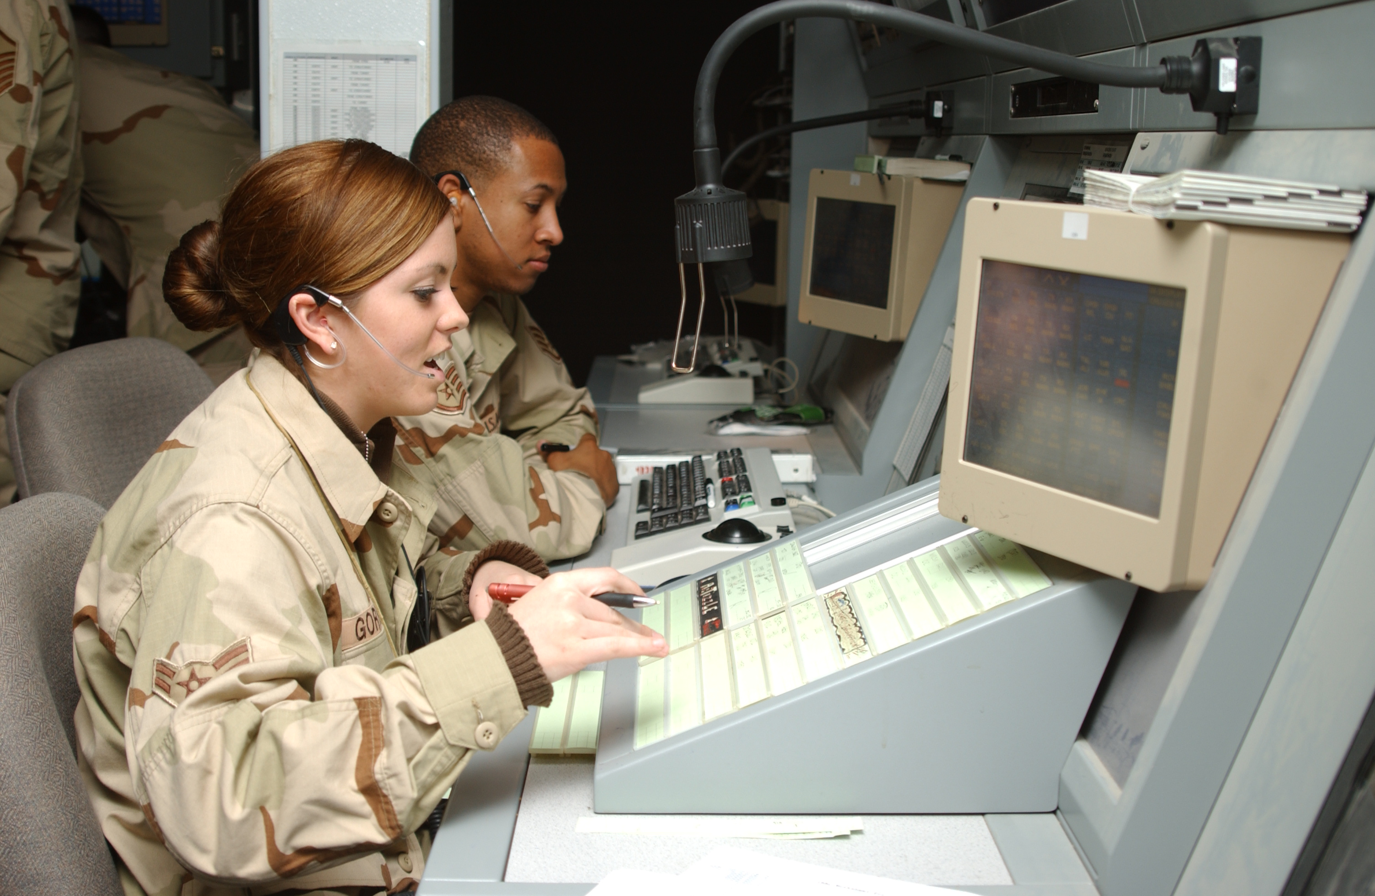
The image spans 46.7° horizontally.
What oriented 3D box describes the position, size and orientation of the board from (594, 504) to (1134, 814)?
[{"bbox_3d":[0.130,0.147,1.435,0.405,0.183,0.467,0,11,-1],"label":"board"}]

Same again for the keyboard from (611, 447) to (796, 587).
[{"bbox_3d":[0.023,0.074,2.080,0.227,0.081,0.534,0,11,-1],"label":"keyboard"}]

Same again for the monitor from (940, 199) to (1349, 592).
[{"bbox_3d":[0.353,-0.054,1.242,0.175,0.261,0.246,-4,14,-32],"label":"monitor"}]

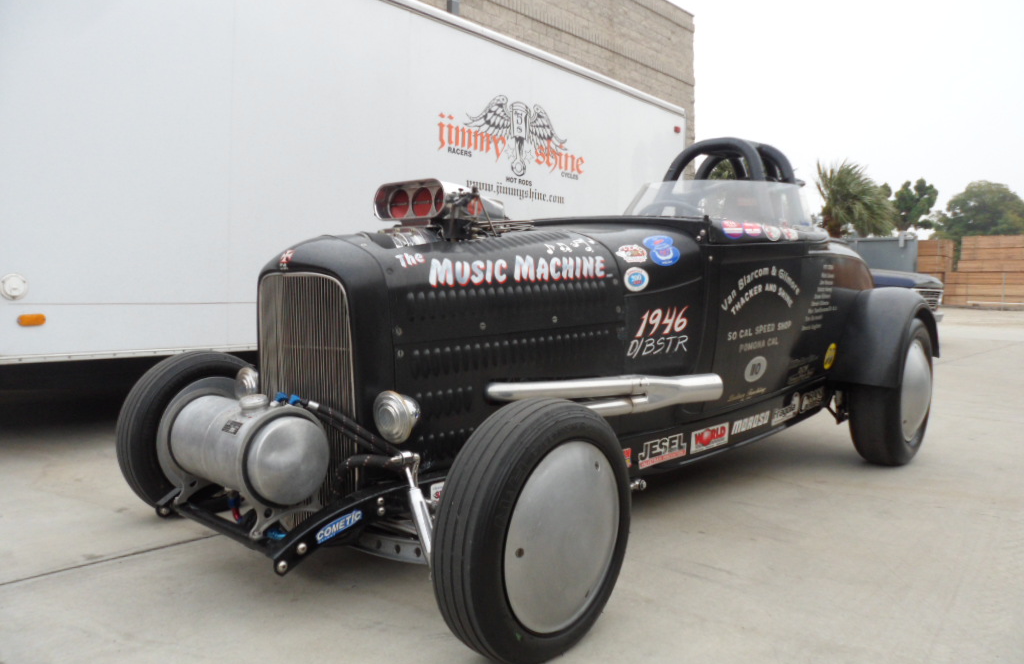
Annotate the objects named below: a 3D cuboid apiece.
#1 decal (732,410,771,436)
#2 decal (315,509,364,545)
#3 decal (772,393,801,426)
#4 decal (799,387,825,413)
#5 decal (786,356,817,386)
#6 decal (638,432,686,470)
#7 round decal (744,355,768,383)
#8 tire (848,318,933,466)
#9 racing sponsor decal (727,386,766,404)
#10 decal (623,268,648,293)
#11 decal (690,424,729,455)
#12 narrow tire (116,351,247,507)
[{"bbox_3d":[0.948,0.359,3.047,0.278,0.051,0.010,-8,9,-42],"label":"decal"},{"bbox_3d":[-0.422,0.478,1.889,0.129,0.024,0.010,-24,19,-39],"label":"decal"},{"bbox_3d":[1.149,0.327,3.226,0.236,0.095,0.010,-12,12,-41],"label":"decal"},{"bbox_3d":[1.390,0.311,3.556,0.010,0.070,0.297,4,8,41],"label":"decal"},{"bbox_3d":[1.298,0.167,3.421,0.010,0.094,0.318,4,8,42],"label":"decal"},{"bbox_3d":[0.513,0.404,2.600,0.280,0.083,0.010,-5,7,-44],"label":"decal"},{"bbox_3d":[0.979,0.150,3.083,0.010,0.096,0.188,4,7,44],"label":"round decal"},{"bbox_3d":[1.852,0.288,3.738,0.235,0.712,0.712,4,5,40],"label":"tire"},{"bbox_3d":[0.917,0.244,2.991,0.273,0.022,0.010,-8,9,-41],"label":"racing sponsor decal"},{"bbox_3d":[0.418,-0.175,2.576,0.105,0.092,0.012,-2,-17,-36],"label":"decal"},{"bbox_3d":[0.739,0.394,2.860,0.245,0.080,0.010,-6,8,-41],"label":"decal"},{"bbox_3d":[-1.104,0.362,2.764,0.136,0.584,0.584,4,5,41],"label":"narrow tire"}]

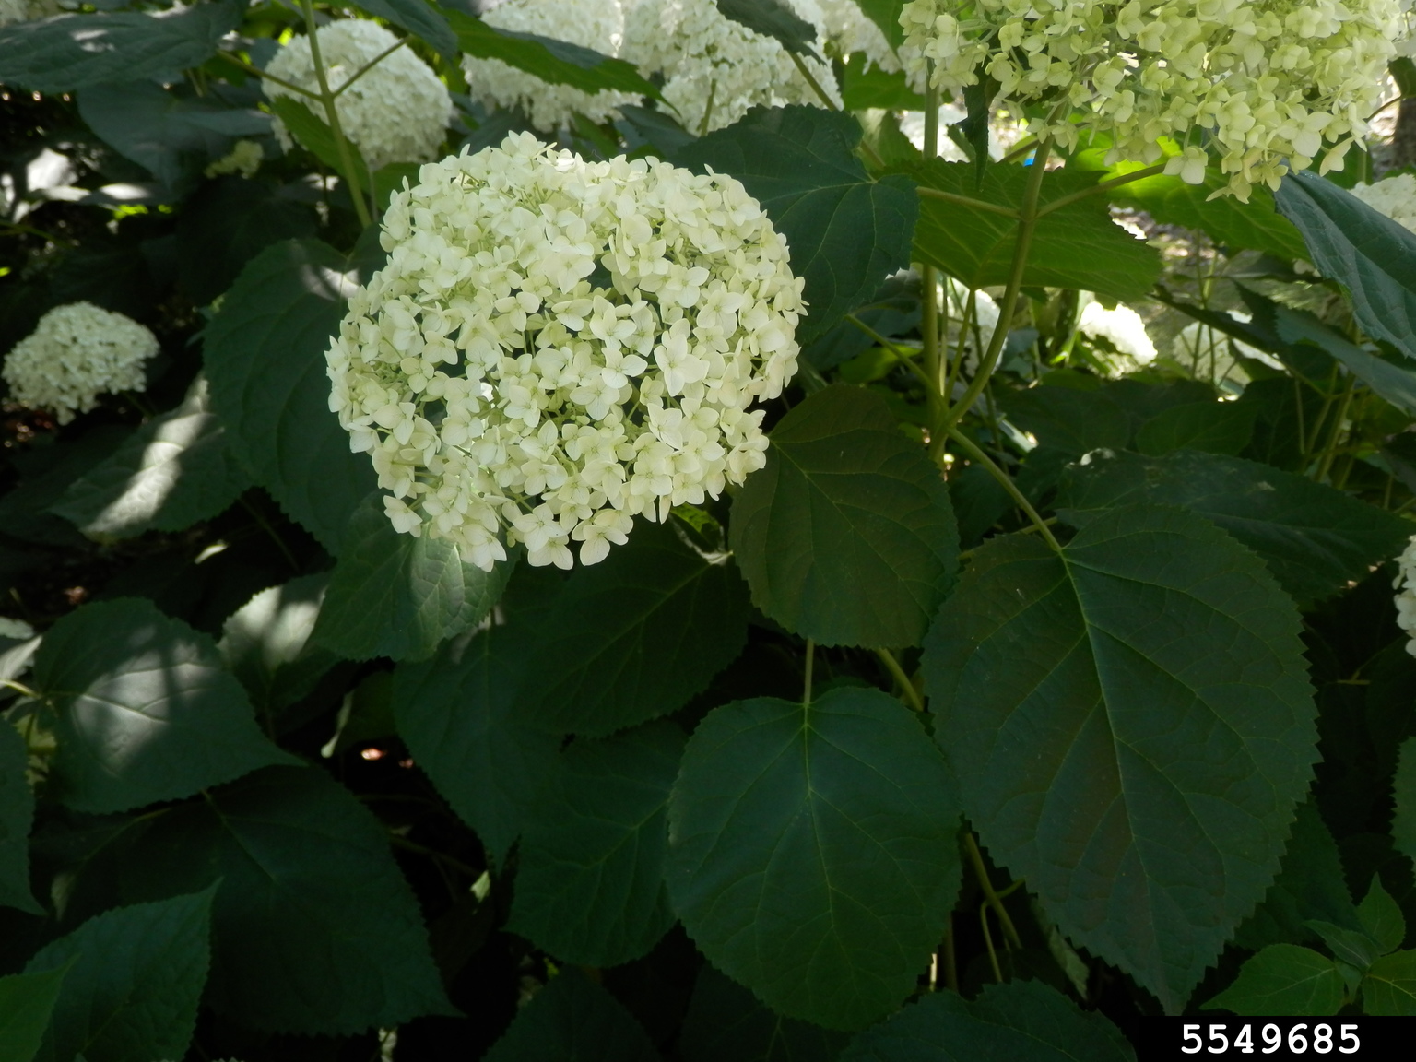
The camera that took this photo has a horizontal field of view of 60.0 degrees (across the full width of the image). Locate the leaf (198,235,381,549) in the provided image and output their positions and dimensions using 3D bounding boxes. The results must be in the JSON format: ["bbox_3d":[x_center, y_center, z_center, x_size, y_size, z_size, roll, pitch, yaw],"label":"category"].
[{"bbox_3d":[-0.180,-0.066,0.620,0.145,0.040,0.165,-6,65,7],"label":"leaf"}]

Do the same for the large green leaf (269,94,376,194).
[{"bbox_3d":[-0.290,-0.289,0.920,0.075,0.115,0.025,-31,30,55],"label":"large green leaf"}]

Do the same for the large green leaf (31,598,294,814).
[{"bbox_3d":[-0.262,0.091,0.600,0.130,0.028,0.106,17,58,-10],"label":"large green leaf"}]

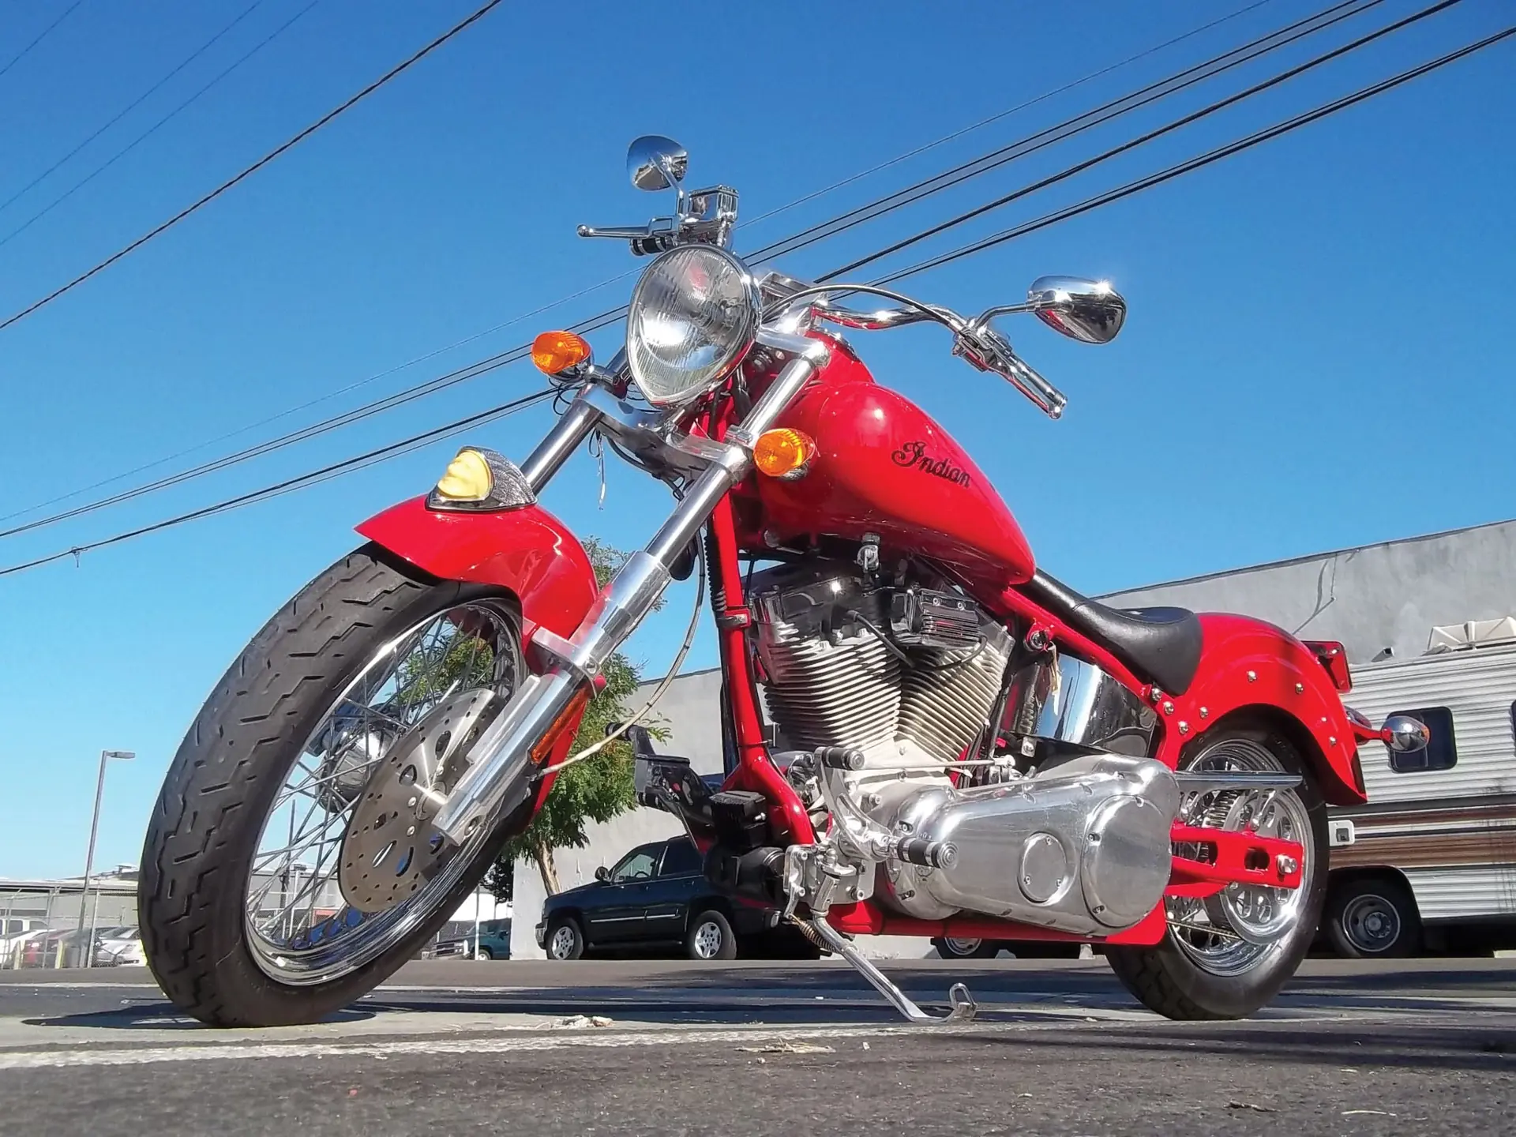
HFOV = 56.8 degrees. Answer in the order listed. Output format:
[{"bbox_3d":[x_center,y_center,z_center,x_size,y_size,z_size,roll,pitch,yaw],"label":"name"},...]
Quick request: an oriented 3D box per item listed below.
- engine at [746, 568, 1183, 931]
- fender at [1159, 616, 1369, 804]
[{"bbox_3d":[0.249,0.276,2.231,0.750,0.535,0.390,13,-12,-35],"label":"engine"},{"bbox_3d":[0.903,0.256,2.725,0.655,0.340,0.210,13,-12,-35],"label":"fender"}]

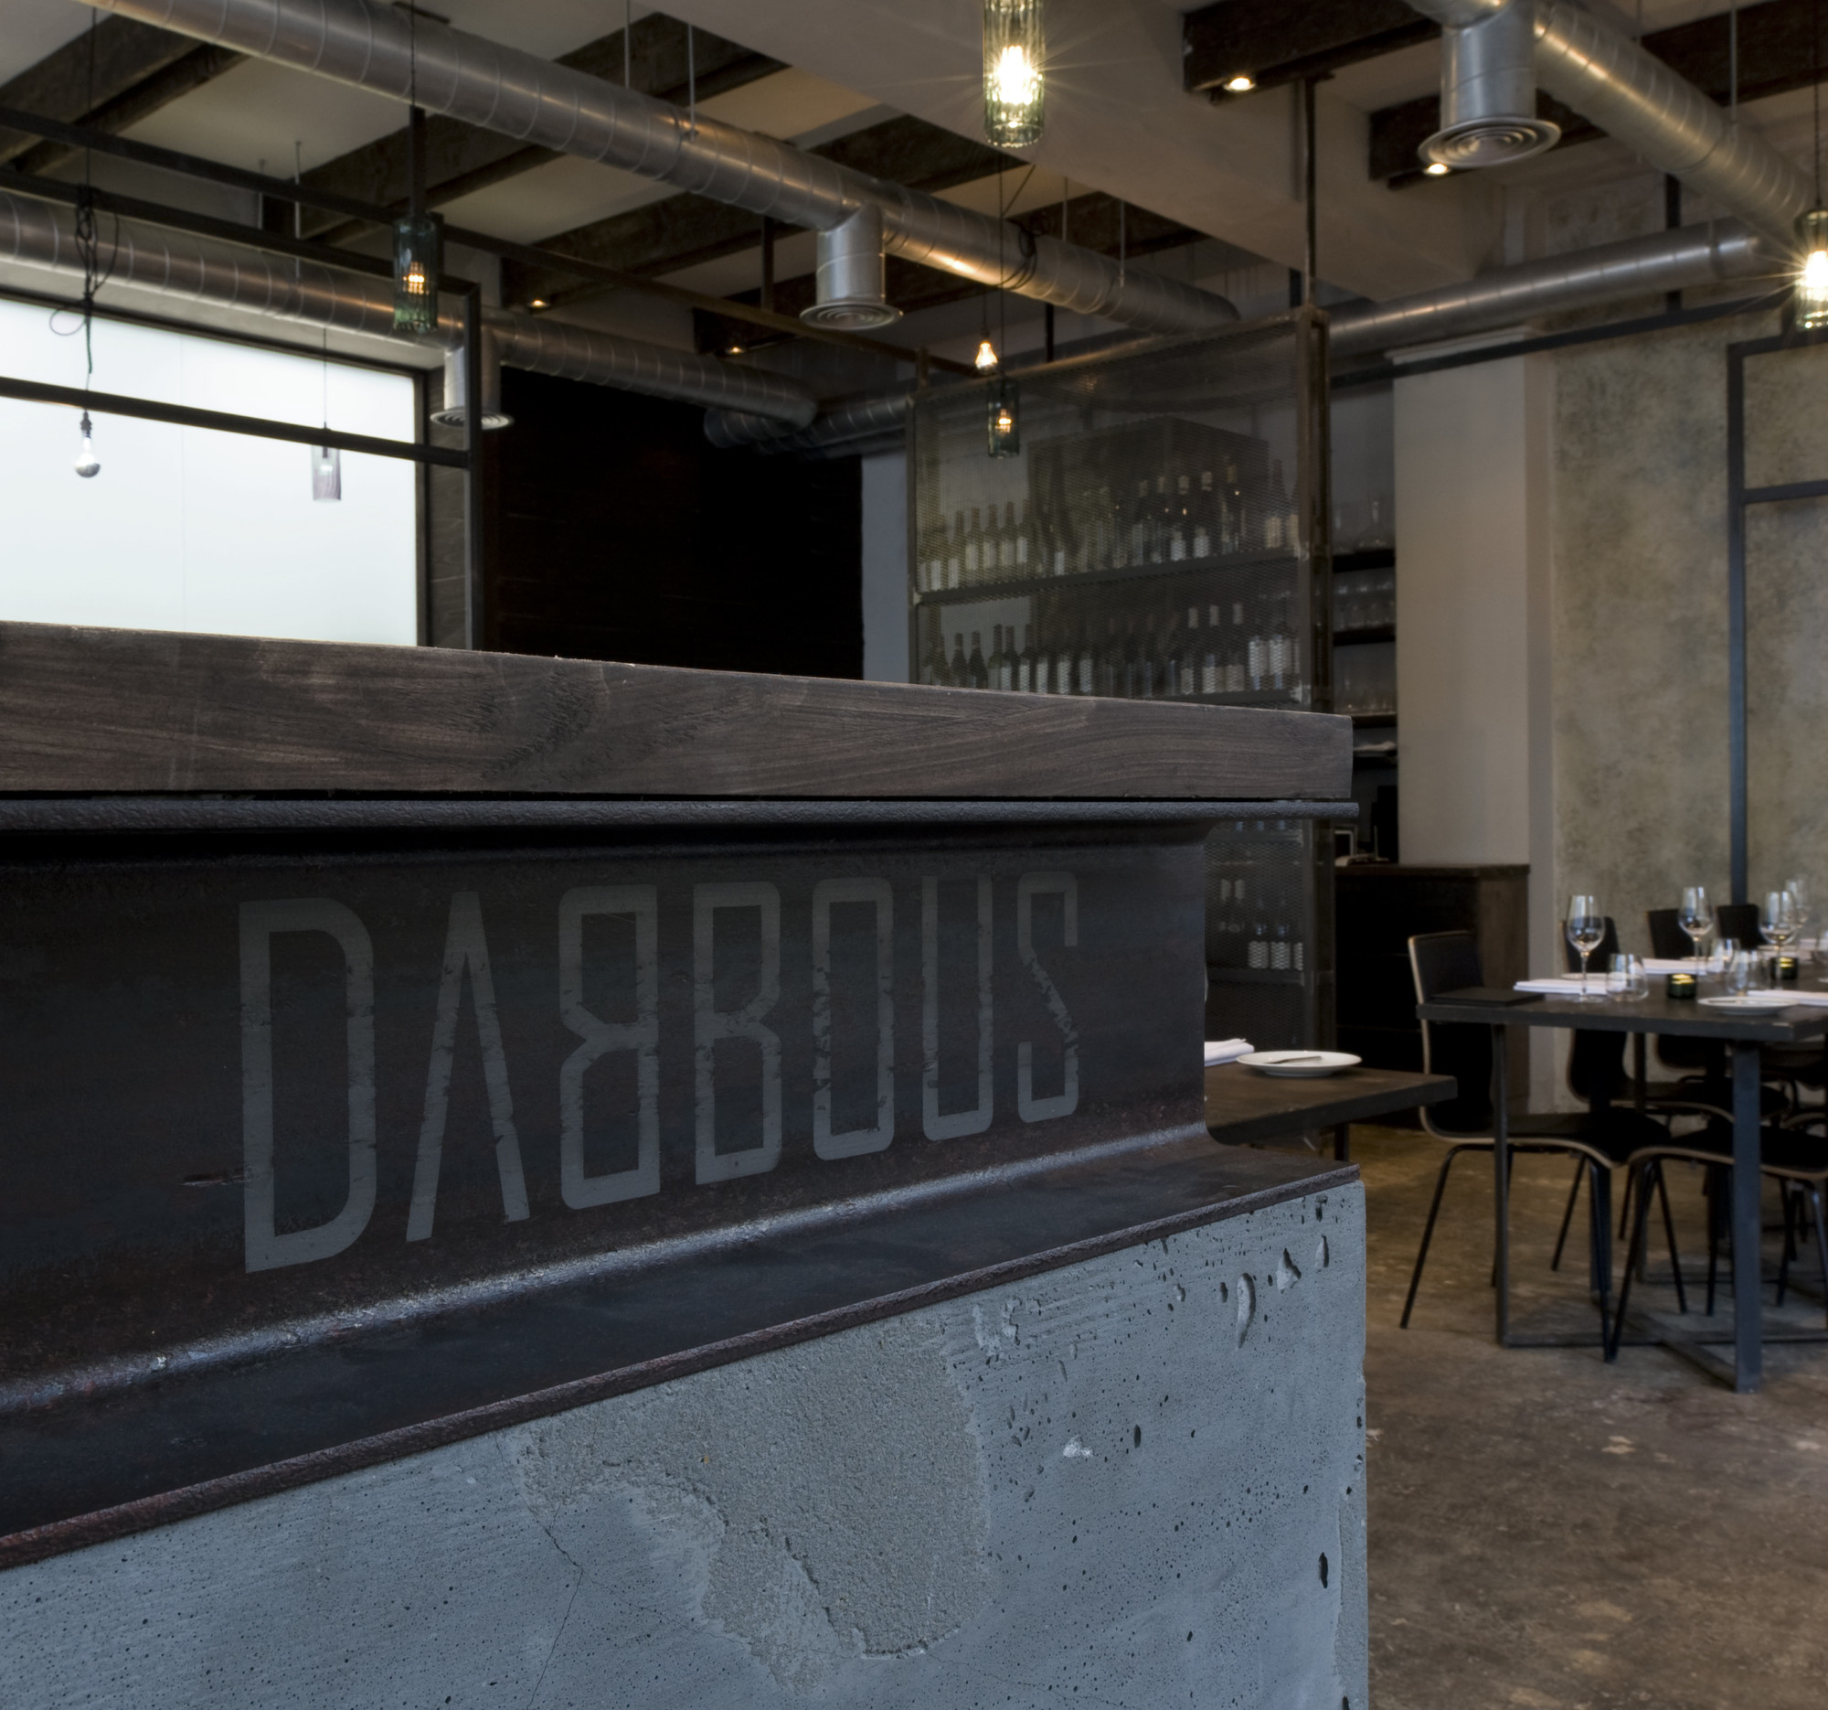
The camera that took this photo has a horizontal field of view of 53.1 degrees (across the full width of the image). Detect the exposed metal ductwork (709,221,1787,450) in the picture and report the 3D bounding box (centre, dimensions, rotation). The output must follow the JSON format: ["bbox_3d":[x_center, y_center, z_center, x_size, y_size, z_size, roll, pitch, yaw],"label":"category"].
[{"bbox_3d":[1.011,-2.093,7.705,4.970,0.223,0.223,1,2,39],"label":"exposed metal ductwork"}]

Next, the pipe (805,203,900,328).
[{"bbox_3d":[-0.194,-1.850,5.761,0.317,0.376,0.317,0,1,0],"label":"pipe"}]

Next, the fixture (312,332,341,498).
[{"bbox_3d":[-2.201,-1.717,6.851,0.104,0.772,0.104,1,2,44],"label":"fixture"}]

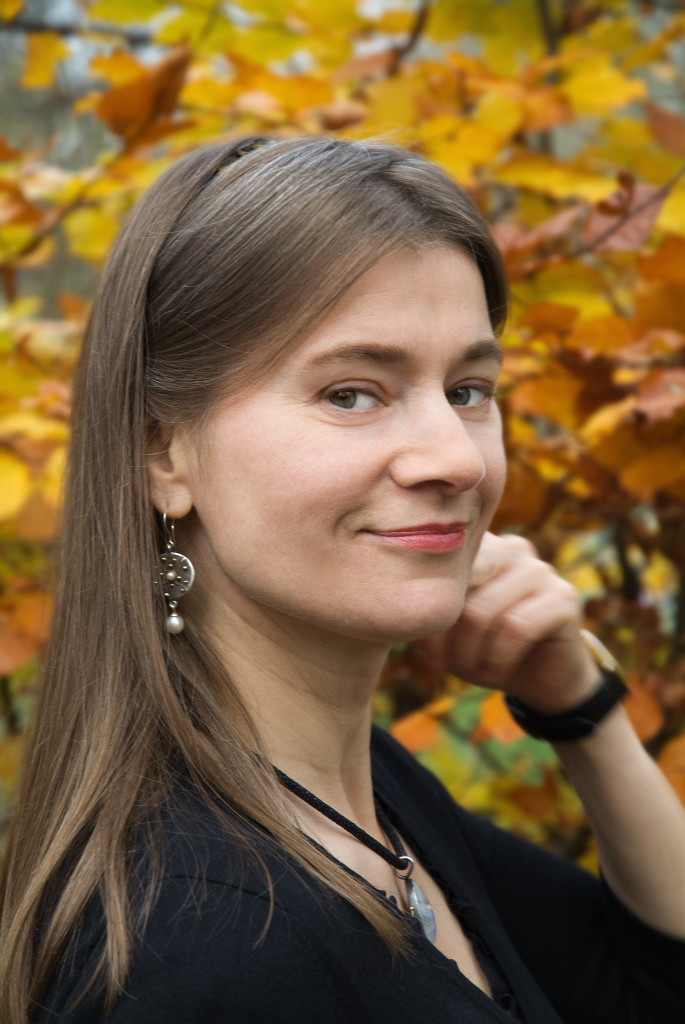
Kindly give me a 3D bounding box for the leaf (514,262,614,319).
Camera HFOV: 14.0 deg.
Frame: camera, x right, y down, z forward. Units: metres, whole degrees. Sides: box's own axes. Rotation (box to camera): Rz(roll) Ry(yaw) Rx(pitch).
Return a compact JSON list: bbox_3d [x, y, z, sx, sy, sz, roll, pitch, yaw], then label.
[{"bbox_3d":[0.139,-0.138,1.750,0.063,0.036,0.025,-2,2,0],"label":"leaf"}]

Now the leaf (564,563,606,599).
[{"bbox_3d":[0.161,0.045,1.850,0.028,0.024,0.013,-2,2,0],"label":"leaf"}]

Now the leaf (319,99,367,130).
[{"bbox_3d":[0.000,-0.278,1.950,0.034,0.022,0.022,0,2,0],"label":"leaf"}]

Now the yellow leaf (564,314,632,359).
[{"bbox_3d":[0.184,-0.126,2.000,0.050,0.032,0.025,0,2,0],"label":"yellow leaf"}]

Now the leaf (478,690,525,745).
[{"bbox_3d":[0.113,0.142,1.950,0.038,0.041,0.025,0,2,0],"label":"leaf"}]

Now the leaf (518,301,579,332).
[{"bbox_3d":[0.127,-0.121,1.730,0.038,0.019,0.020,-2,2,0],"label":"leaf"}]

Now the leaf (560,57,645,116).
[{"bbox_3d":[0.191,-0.313,2.050,0.062,0.044,0.028,0,2,0],"label":"leaf"}]

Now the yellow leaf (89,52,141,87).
[{"bbox_3d":[-0.163,-0.325,2.050,0.044,0.030,0.025,0,2,0],"label":"yellow leaf"}]

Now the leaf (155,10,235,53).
[{"bbox_3d":[-0.113,-0.371,2.150,0.063,0.034,0.030,0,2,0],"label":"leaf"}]

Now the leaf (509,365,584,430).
[{"bbox_3d":[0.126,-0.071,1.720,0.047,0.041,0.020,-2,2,6],"label":"leaf"}]

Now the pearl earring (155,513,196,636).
[{"bbox_3d":[-0.078,0.026,1.270,0.021,0.058,0.010,-1,2,23],"label":"pearl earring"}]

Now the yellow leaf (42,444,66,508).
[{"bbox_3d":[-0.201,-0.026,2.000,0.030,0.044,0.025,0,2,0],"label":"yellow leaf"}]

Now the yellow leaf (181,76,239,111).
[{"bbox_3d":[-0.098,-0.307,2.050,0.047,0.028,0.025,0,2,0],"label":"yellow leaf"}]

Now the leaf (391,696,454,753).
[{"bbox_3d":[0.050,0.133,1.750,0.040,0.035,0.018,-2,2,0],"label":"leaf"}]

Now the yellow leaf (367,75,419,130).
[{"bbox_3d":[0.034,-0.275,1.880,0.035,0.036,0.015,-2,2,0],"label":"yellow leaf"}]

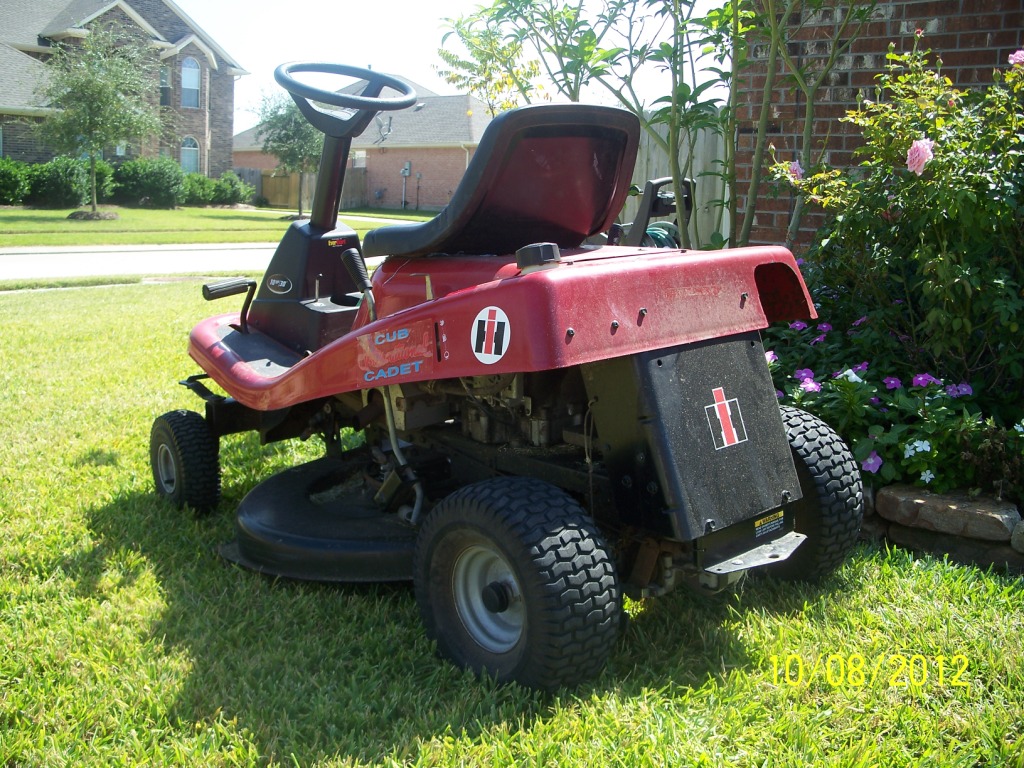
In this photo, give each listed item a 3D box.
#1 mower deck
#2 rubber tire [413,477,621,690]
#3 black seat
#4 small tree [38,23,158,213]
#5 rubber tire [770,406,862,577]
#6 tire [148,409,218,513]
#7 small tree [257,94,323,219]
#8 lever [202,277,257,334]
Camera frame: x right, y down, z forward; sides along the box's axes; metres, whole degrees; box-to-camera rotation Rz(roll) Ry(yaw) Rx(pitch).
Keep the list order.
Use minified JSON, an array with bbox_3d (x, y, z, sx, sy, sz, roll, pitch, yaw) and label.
[{"bbox_3d":[-0.274,0.262,2.602,0.860,0.150,0.780,-11,16,-43],"label":"mower deck"},{"bbox_3d":[0.004,0.341,1.803,0.165,0.374,0.374,-11,16,-43],"label":"rubber tire"},{"bbox_3d":[-0.025,-0.403,2.244,0.410,0.315,0.500,-11,16,-43],"label":"black seat"},{"bbox_3d":[-12.063,-7.556,31.504,3.684,5.296,3.684,1,11,0],"label":"small tree"},{"bbox_3d":[0.554,0.236,2.317,0.165,0.374,0.374,-11,16,-43],"label":"rubber tire"},{"bbox_3d":[-0.812,0.203,2.718,0.100,0.279,0.279,-9,14,-36],"label":"tire"},{"bbox_3d":[-6.466,-6.933,33.156,2.423,3.678,2.423,1,11,0],"label":"small tree"},{"bbox_3d":[-0.727,-0.196,2.746,0.155,0.150,0.080,-11,16,-43],"label":"lever"}]

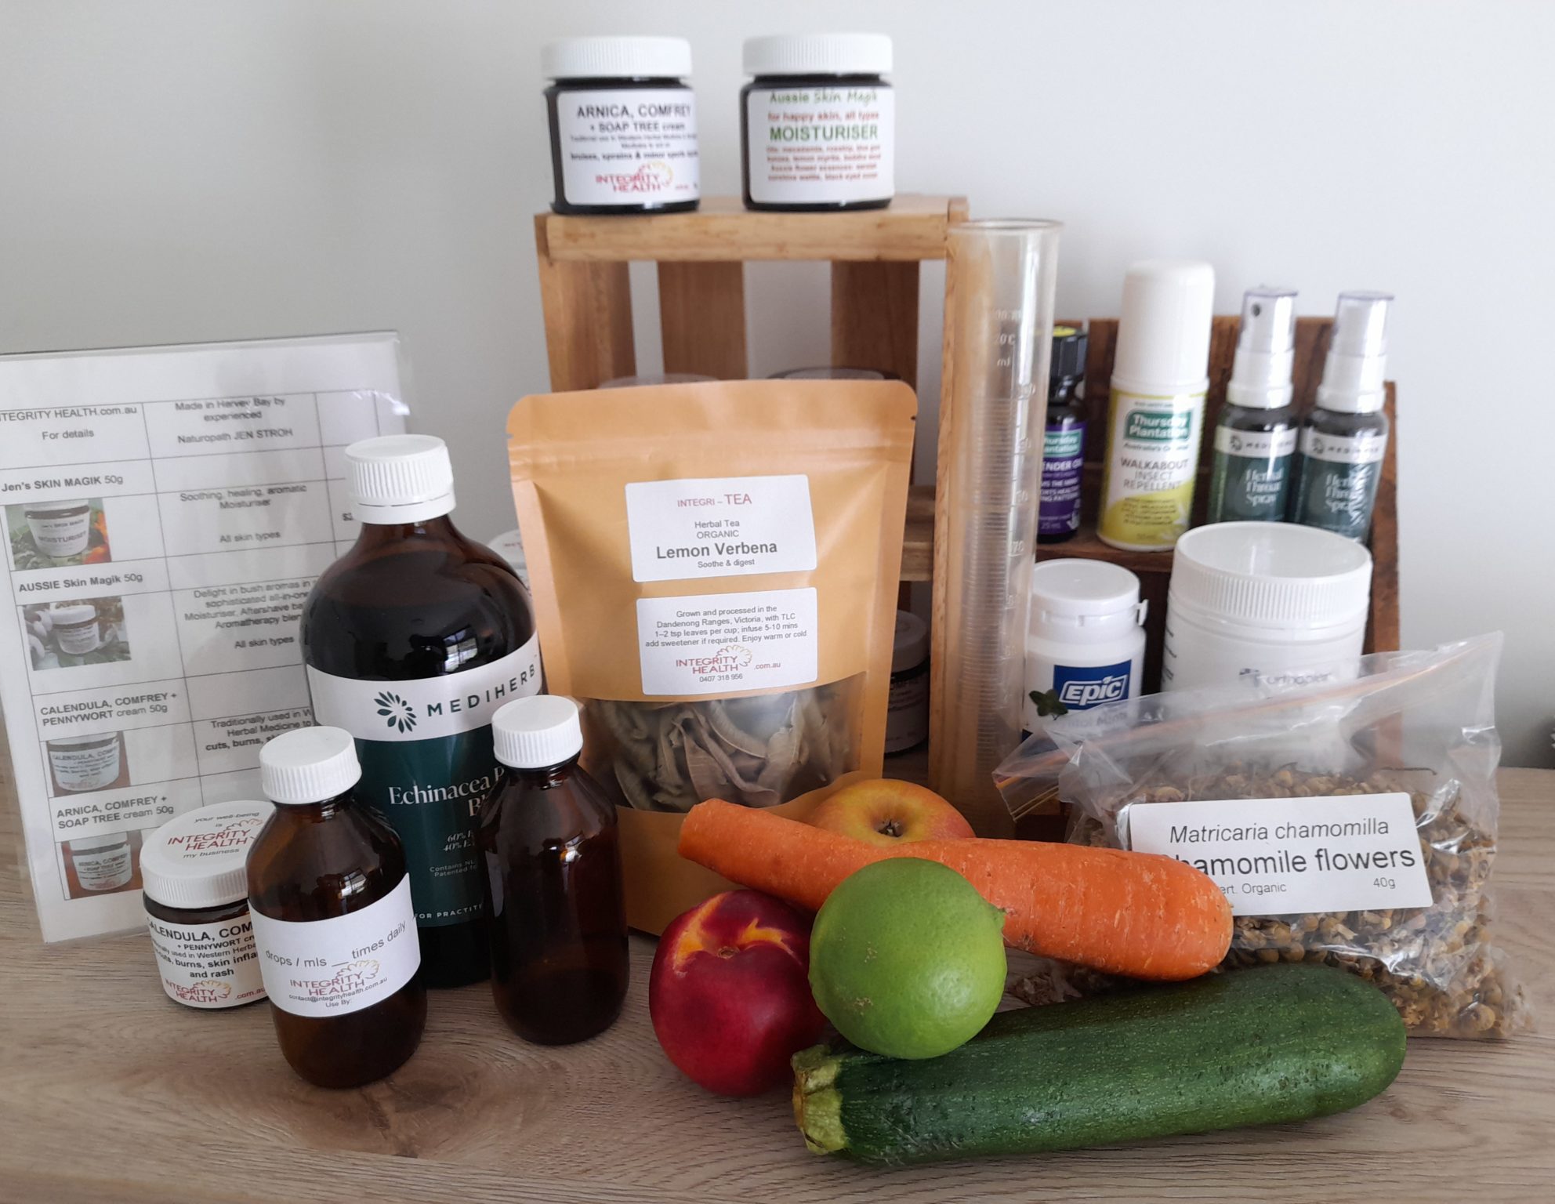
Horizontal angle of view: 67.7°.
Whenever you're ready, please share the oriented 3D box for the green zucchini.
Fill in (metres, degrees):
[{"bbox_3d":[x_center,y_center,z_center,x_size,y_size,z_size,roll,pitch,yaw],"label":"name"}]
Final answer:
[{"bbox_3d":[0.099,0.133,0.341,0.183,0.045,0.046,-4,22,-7],"label":"green zucchini"}]

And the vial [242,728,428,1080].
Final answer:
[{"bbox_3d":[-0.139,0.095,0.365,0.045,0.113,0.045,-9,23,-19],"label":"vial"}]

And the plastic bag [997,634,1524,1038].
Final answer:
[{"bbox_3d":[0.162,0.075,0.391,0.170,0.122,0.050,1,-5,6],"label":"plastic bag"}]

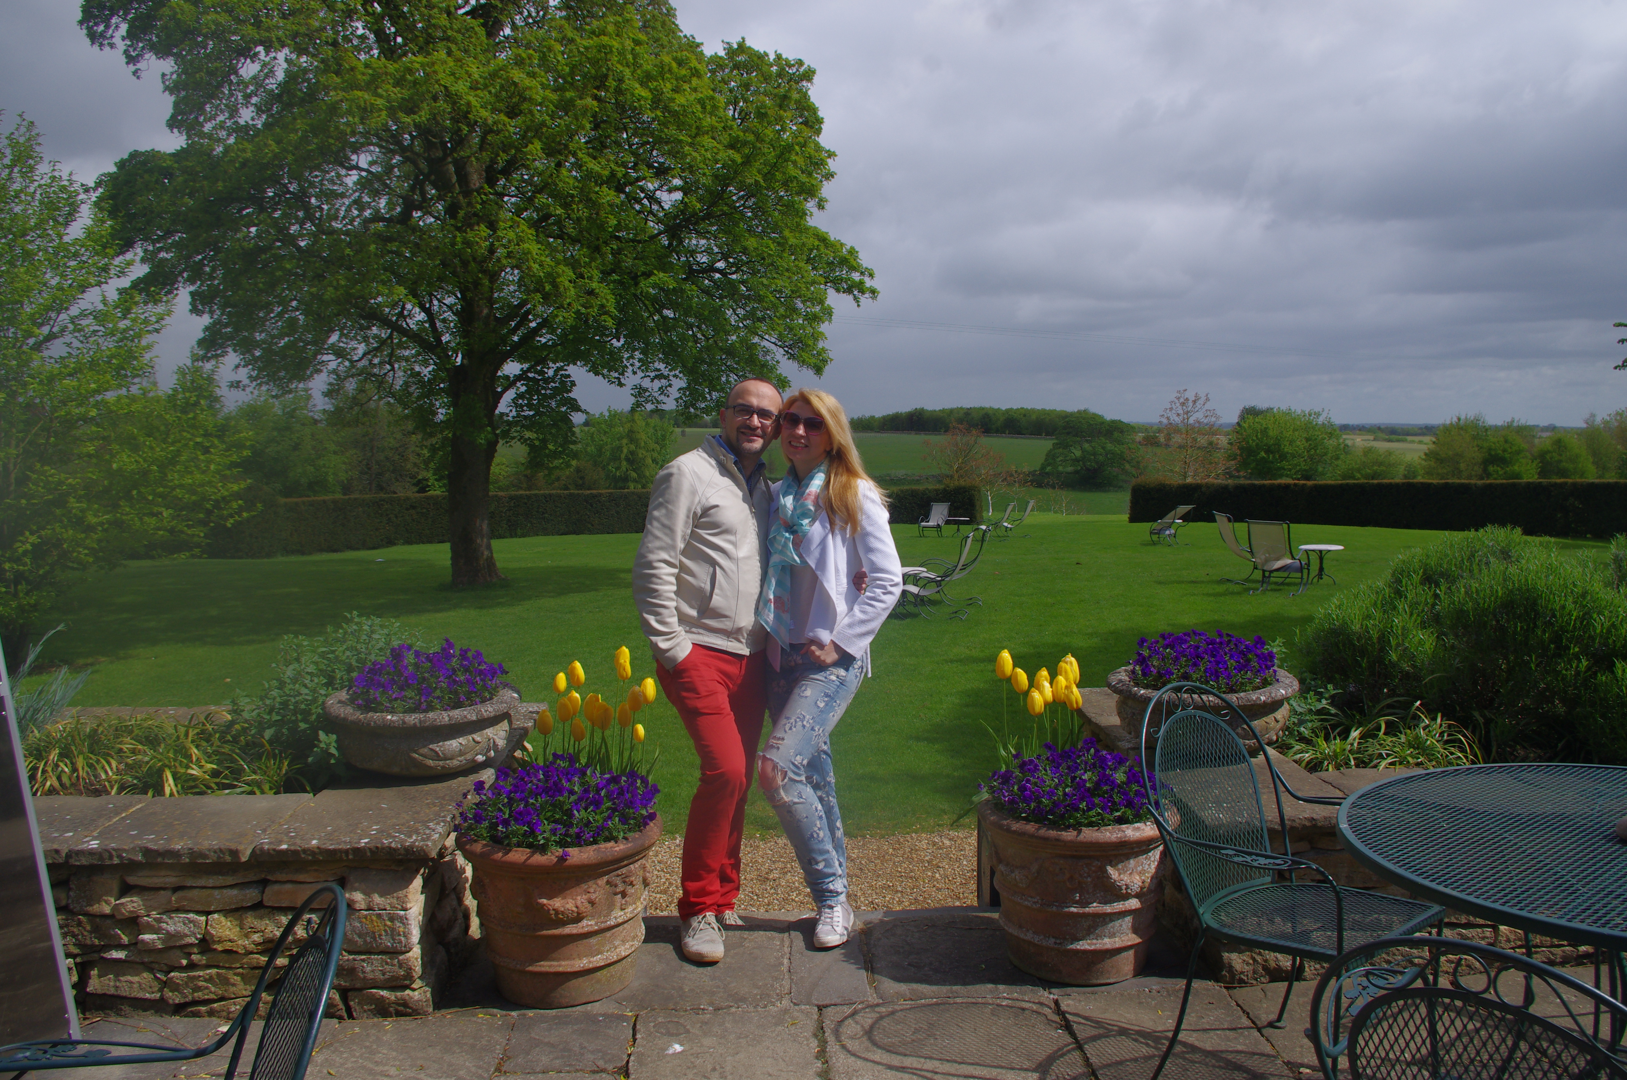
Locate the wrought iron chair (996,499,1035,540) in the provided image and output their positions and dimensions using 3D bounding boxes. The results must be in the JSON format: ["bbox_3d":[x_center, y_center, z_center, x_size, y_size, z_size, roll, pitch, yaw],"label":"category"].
[{"bbox_3d":[5.510,-0.550,33.000,0.920,0.960,0.640,2,6,22],"label":"wrought iron chair"}]

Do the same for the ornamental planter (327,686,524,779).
[{"bbox_3d":[-1.297,0.631,4.050,0.630,0.235,0.630,0,5,0],"label":"ornamental planter"}]

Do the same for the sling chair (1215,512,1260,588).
[{"bbox_3d":[6.215,0.127,17.400,0.930,0.970,0.640,0,5,-4],"label":"sling chair"}]

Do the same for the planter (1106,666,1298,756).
[{"bbox_3d":[1.345,0.585,4.200,0.630,0.235,0.630,0,5,0],"label":"planter"}]

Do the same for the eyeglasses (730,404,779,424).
[{"bbox_3d":[-0.177,-0.386,3.680,0.142,0.047,0.145,13,4,-12],"label":"eyeglasses"}]

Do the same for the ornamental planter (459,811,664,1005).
[{"bbox_3d":[-0.724,1.032,3.511,0.570,0.465,0.570,0,5,0],"label":"ornamental planter"}]

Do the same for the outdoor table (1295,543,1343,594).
[{"bbox_3d":[7.260,0.372,17.400,0.600,0.525,0.600,0,5,0],"label":"outdoor table"}]

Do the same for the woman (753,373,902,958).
[{"bbox_3d":[0.050,0.390,3.779,0.520,1.700,0.380,3,6,25],"label":"woman"}]

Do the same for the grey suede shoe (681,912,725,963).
[{"bbox_3d":[-0.342,1.188,3.760,0.115,0.110,0.295,-1,6,-10],"label":"grey suede shoe"}]

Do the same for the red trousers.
[{"bbox_3d":[-0.312,0.712,3.800,0.420,0.950,0.340,-3,6,-28],"label":"red trousers"}]

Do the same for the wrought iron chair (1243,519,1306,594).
[{"bbox_3d":[6.350,0.220,16.700,0.640,0.970,0.930,4,7,38],"label":"wrought iron chair"}]

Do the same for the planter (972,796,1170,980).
[{"bbox_3d":[0.815,1.026,3.715,0.600,0.490,0.600,0,5,0],"label":"planter"}]

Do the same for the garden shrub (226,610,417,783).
[{"bbox_3d":[-1.700,0.547,4.250,0.670,0.560,0.560,0,5,0],"label":"garden shrub"}]

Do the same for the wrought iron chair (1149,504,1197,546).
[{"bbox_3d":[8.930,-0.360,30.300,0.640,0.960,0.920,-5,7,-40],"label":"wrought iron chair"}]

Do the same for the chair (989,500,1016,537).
[{"bbox_3d":[4.864,-0.481,32.500,0.950,1.020,0.630,2,6,20],"label":"chair"}]

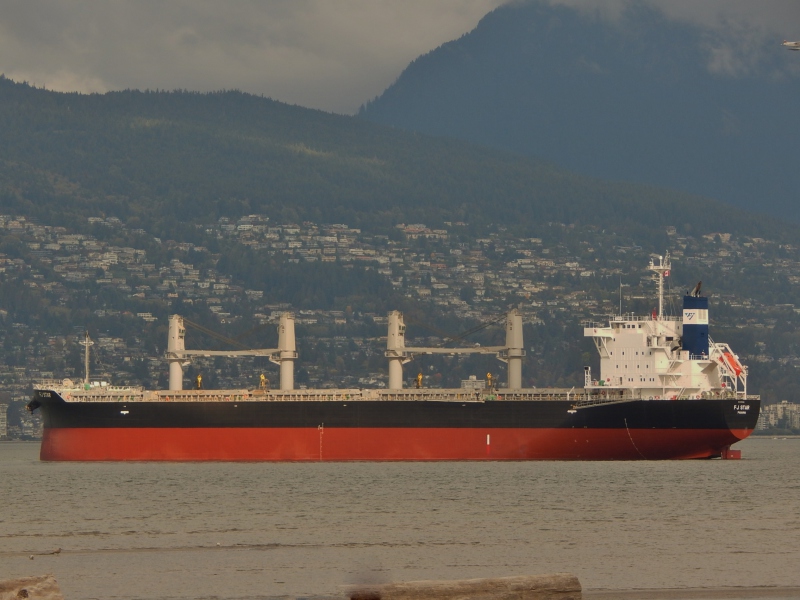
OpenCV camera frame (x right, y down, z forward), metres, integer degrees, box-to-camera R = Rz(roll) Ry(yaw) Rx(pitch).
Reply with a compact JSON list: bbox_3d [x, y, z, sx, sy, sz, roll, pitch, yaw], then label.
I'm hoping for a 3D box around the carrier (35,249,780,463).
[{"bbox_3d":[-5.300,14.100,1255.500,200.000,45.000,32.300,-1,-2,40],"label":"carrier"}]

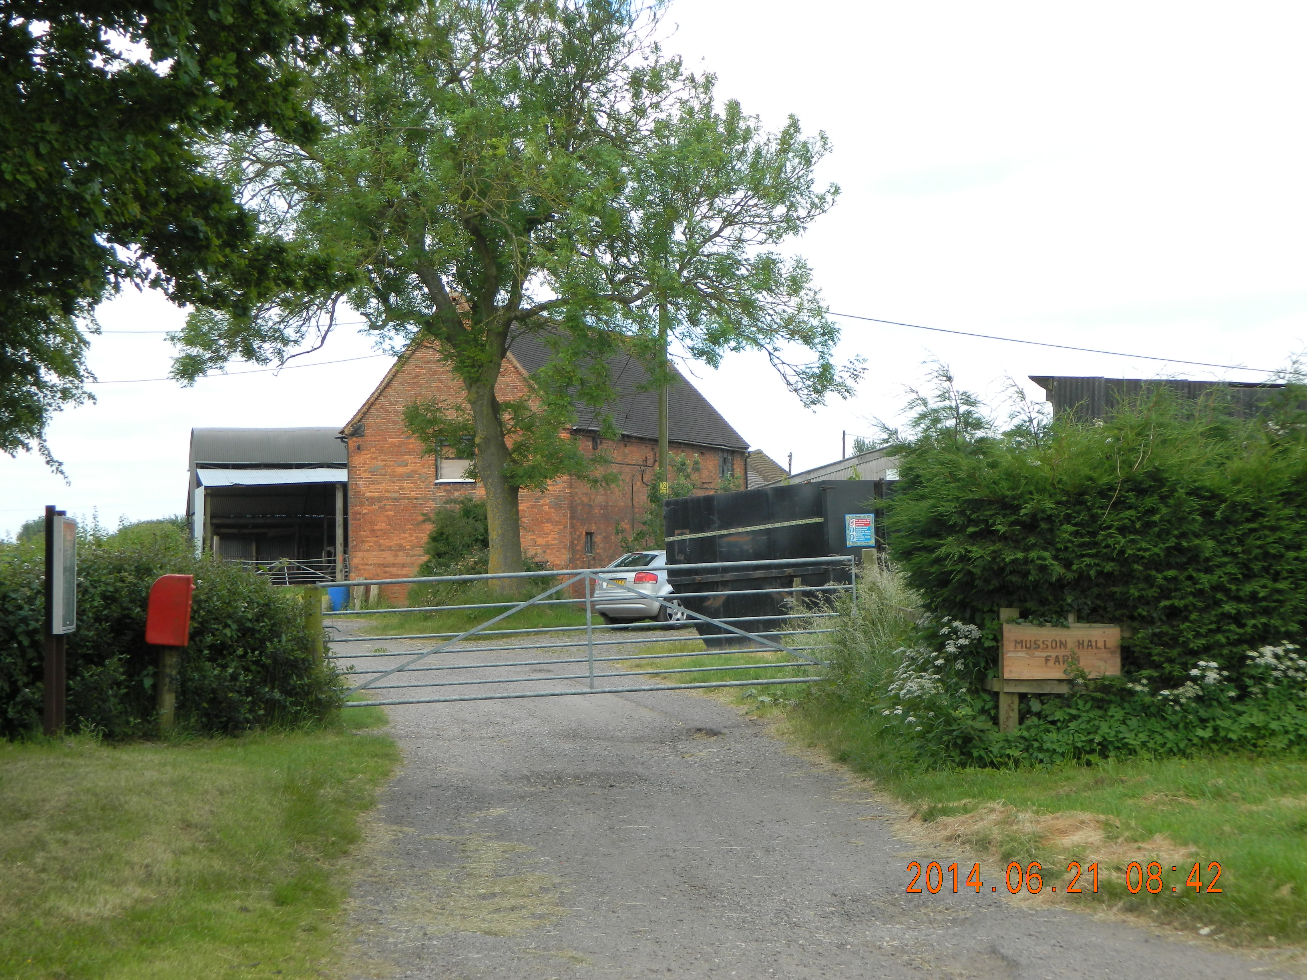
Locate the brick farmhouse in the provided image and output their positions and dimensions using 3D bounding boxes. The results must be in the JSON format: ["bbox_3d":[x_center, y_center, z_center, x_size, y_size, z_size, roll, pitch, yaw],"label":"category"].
[{"bbox_3d":[-2.430,-0.800,73.400,6.200,7.900,15.800,0,-1,18],"label":"brick farmhouse"}]

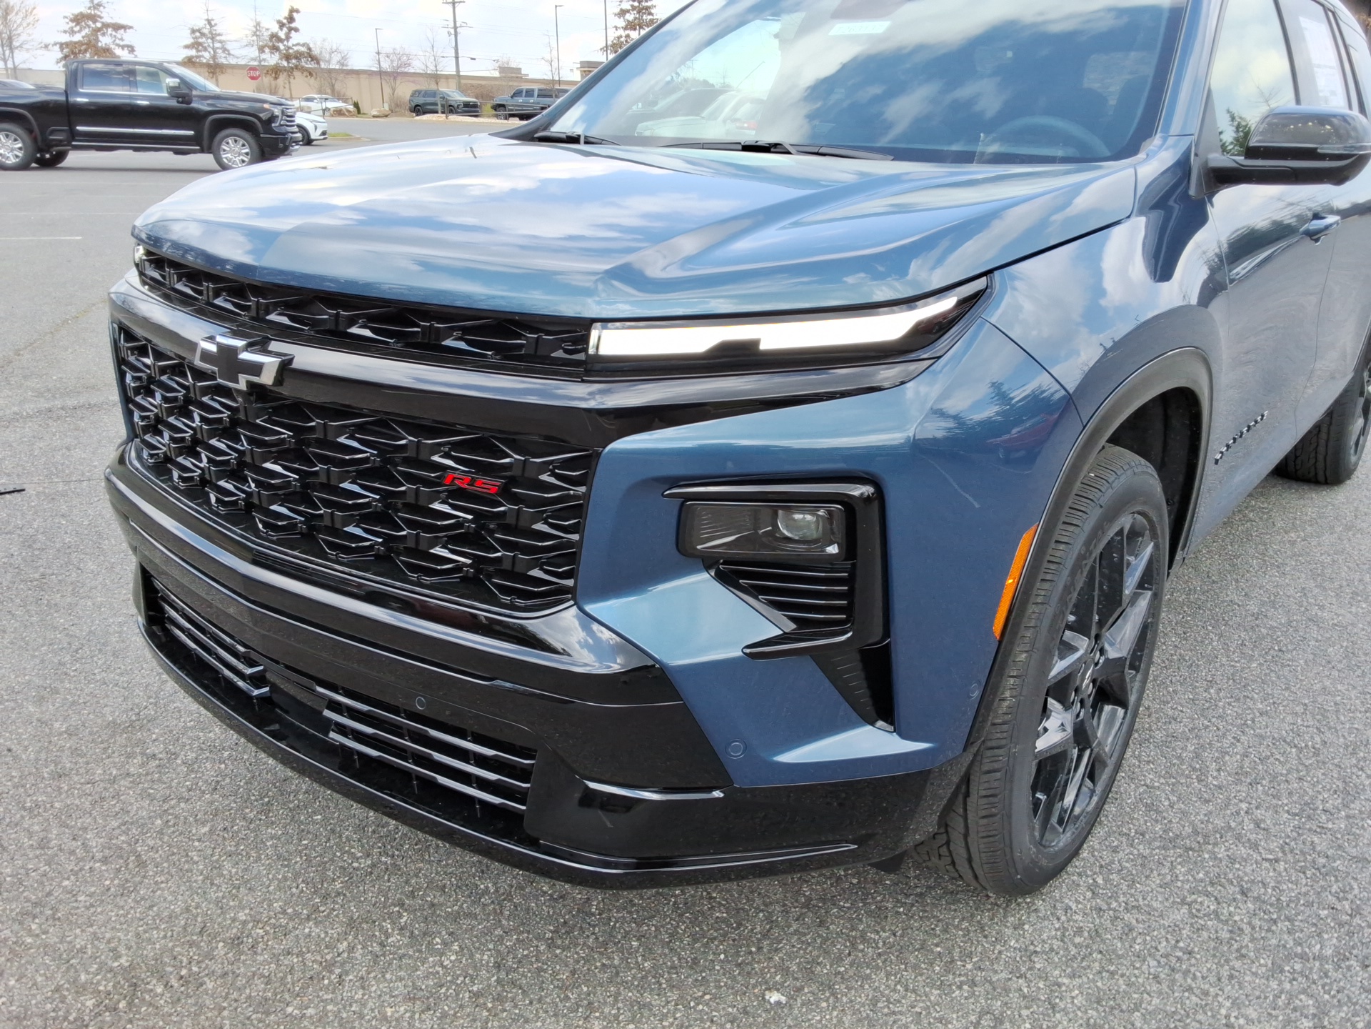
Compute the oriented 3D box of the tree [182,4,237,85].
[{"bbox_3d":[-27.812,-26.615,64.969,3.263,6.100,3.263,-7,21,-20],"label":"tree"}]

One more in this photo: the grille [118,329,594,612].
[{"bbox_3d":[-0.605,-0.095,1.692,1.180,0.260,0.150,16,24,35],"label":"grille"}]

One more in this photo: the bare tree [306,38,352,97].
[{"bbox_3d":[-25.449,-31.240,79.145,3.287,5.060,3.287,-6,21,-16],"label":"bare tree"}]

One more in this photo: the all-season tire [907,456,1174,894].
[{"bbox_3d":[0.615,0.247,1.999,0.277,0.800,0.800,16,24,35],"label":"all-season tire"}]

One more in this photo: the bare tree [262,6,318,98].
[{"bbox_3d":[-23.223,-26.540,64.996,3.264,5.940,3.264,-6,21,-17],"label":"bare tree"}]

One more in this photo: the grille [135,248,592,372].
[{"bbox_3d":[-0.583,-0.312,1.637,1.100,0.085,0.145,16,24,35],"label":"grille"}]

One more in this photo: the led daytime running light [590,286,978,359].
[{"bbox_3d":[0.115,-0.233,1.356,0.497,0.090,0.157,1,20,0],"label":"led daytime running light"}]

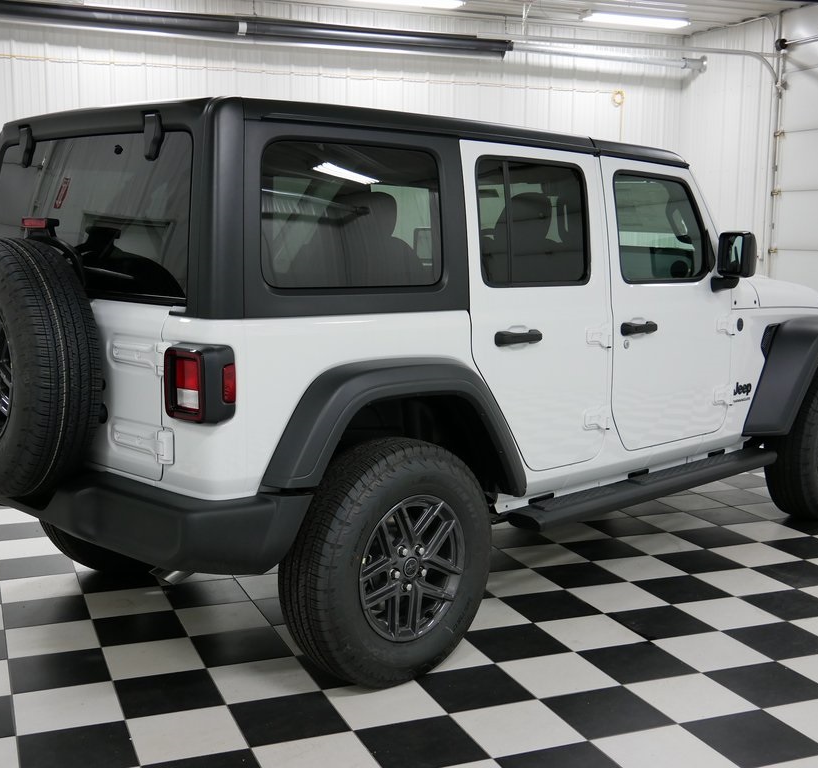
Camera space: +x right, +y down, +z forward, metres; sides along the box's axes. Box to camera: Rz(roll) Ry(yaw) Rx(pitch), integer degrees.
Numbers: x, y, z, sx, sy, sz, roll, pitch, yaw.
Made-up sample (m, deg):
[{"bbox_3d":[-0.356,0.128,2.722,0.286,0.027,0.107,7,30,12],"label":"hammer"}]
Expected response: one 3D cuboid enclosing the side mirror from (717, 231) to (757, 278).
[{"bbox_3d":[1.401,-0.556,4.564,0.110,0.198,0.167,-6,11,-38],"label":"side mirror"}]

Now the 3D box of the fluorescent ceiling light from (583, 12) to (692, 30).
[{"bbox_3d":[2.512,-4.021,11.812,1.230,0.091,0.272,-3,9,-21],"label":"fluorescent ceiling light"}]

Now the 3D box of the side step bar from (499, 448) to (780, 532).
[{"bbox_3d":[1.037,0.417,4.426,1.738,0.071,0.153,-8,12,-44],"label":"side step bar"}]

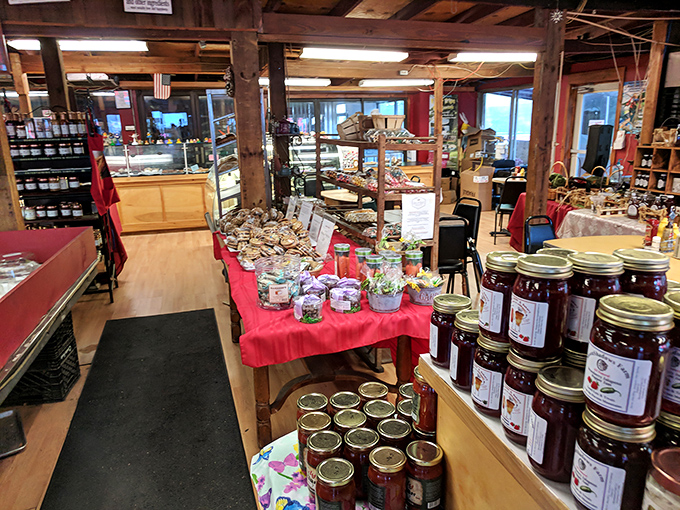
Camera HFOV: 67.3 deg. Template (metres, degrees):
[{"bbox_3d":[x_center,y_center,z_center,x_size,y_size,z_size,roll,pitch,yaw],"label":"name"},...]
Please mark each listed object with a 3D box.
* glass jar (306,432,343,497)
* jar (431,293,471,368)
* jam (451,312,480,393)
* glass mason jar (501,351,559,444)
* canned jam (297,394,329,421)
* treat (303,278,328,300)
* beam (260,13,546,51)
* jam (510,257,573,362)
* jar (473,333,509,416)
[{"bbox_3d":[-0.029,0.440,1.055,0.078,0.124,0.078,-1,14,0],"label":"glass jar"},{"bbox_3d":[0.209,0.140,0.958,0.080,0.128,0.080,0,16,6],"label":"jar"},{"bbox_3d":[0.235,0.165,0.891,0.079,0.128,0.079,7,16,24],"label":"jam"},{"bbox_3d":[0.292,0.206,0.783,0.080,0.135,0.080,-1,16,0],"label":"glass mason jar"},{"bbox_3d":[-0.062,0.404,1.204,0.078,0.130,0.078,-2,16,-4],"label":"canned jam"},{"bbox_3d":[-0.126,0.180,2.595,0.120,0.085,0.120,-1,16,-3],"label":"treat"},{"bbox_3d":[0.750,-2.277,5.243,3.180,0.240,0.150,-6,16,-17],"label":"beam"},{"bbox_3d":[0.293,0.075,0.747,0.080,0.135,0.080,-1,16,0],"label":"jam"},{"bbox_3d":[0.253,0.185,0.814,0.079,0.128,0.079,0,14,0],"label":"jar"}]

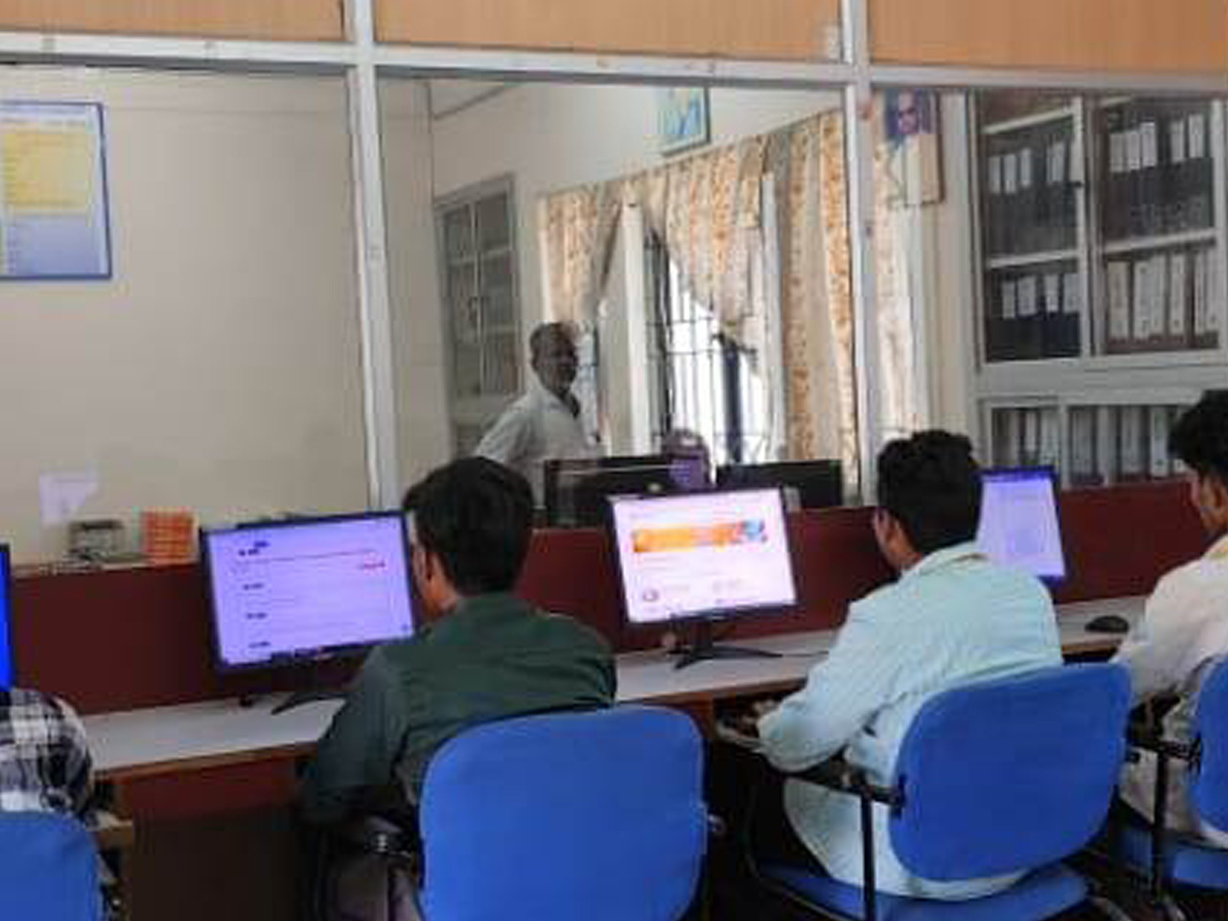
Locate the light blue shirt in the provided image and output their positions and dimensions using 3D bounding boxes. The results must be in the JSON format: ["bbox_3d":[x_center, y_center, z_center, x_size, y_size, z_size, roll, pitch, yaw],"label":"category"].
[{"bbox_3d":[0.571,0.456,2.380,0.500,0.600,0.420,-5,5,-35],"label":"light blue shirt"}]

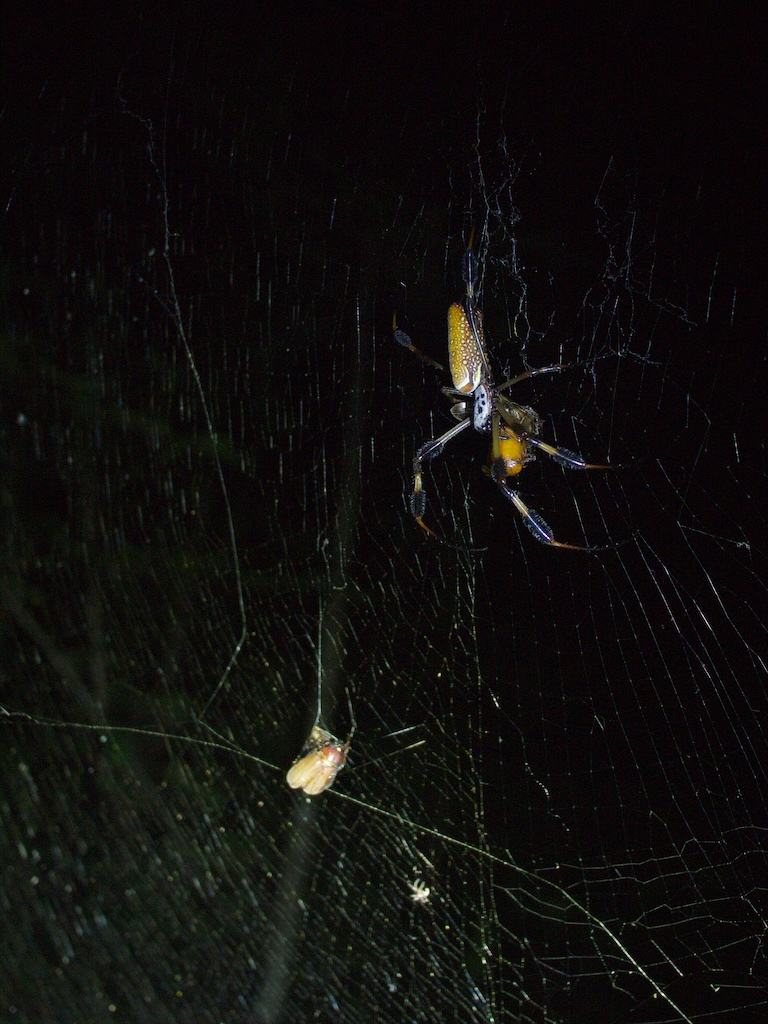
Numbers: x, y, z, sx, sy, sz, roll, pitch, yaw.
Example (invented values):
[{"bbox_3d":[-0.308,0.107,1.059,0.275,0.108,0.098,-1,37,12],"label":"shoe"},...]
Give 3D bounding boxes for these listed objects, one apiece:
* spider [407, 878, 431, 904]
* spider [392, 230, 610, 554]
[{"bbox_3d":[0.010,0.111,0.250,0.007,0.007,0.003,-9,-6,18],"label":"spider"},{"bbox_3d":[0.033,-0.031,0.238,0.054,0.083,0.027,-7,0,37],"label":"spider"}]

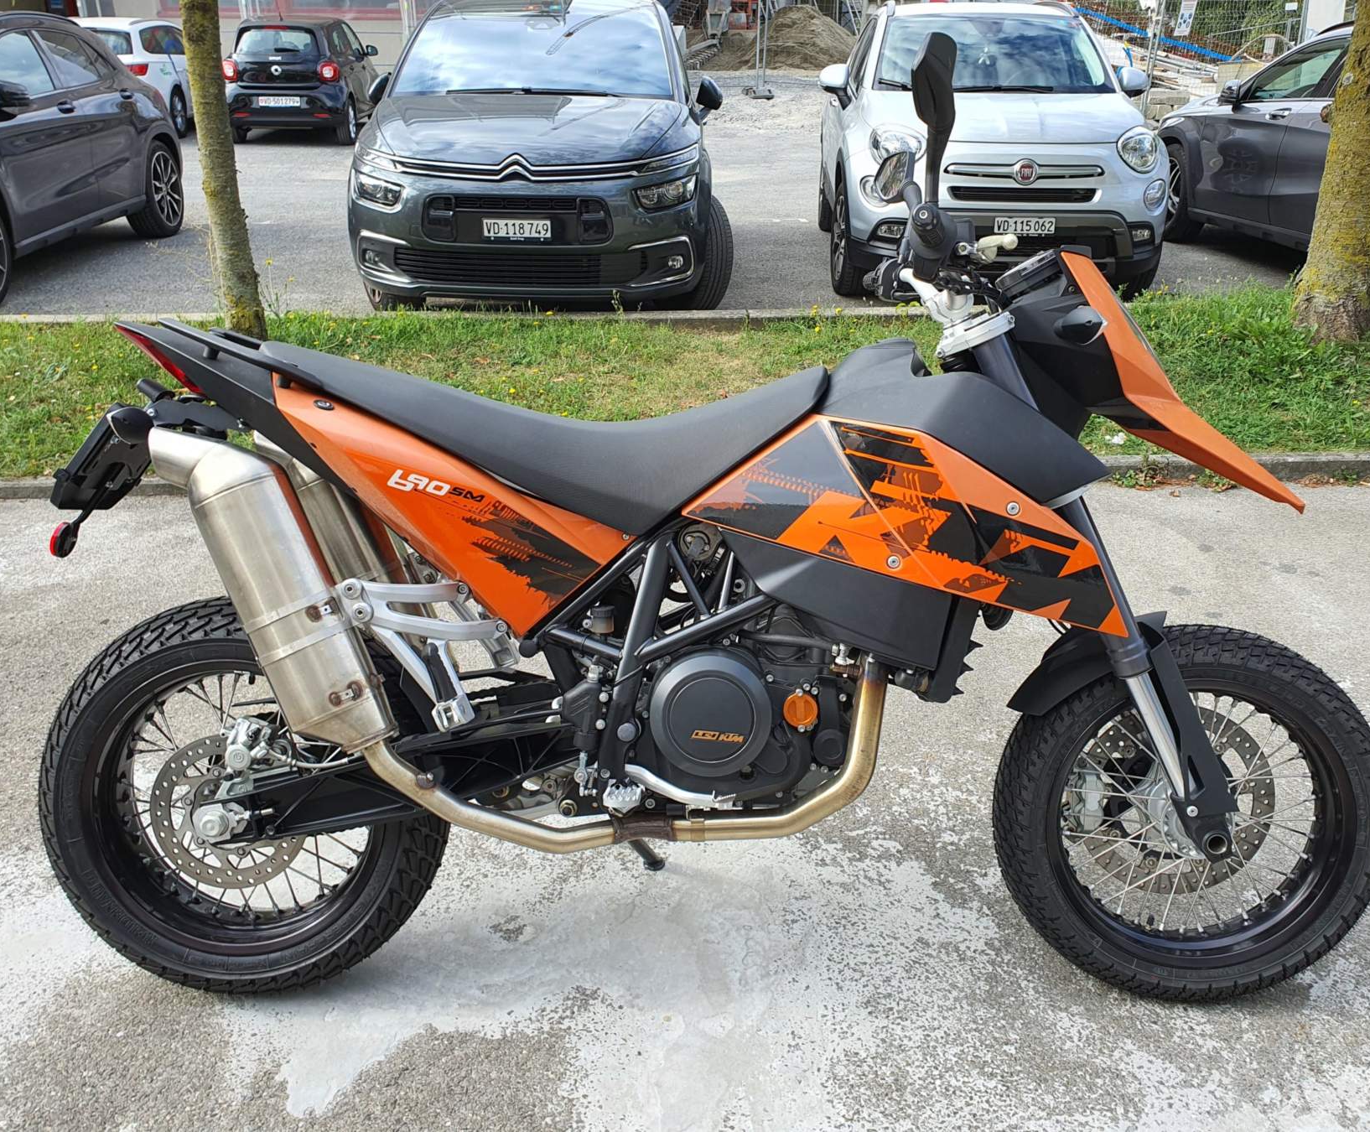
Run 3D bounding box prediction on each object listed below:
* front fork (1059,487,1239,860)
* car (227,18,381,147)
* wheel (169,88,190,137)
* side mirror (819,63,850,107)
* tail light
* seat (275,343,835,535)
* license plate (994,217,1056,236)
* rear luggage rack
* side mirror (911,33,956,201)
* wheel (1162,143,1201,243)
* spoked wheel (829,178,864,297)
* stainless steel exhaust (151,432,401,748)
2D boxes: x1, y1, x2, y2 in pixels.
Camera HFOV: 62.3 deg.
[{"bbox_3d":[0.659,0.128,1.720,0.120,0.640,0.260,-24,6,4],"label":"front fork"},{"bbox_3d":[-5.380,-6.930,16.170,1.665,1.554,3.495,-2,25,-5],"label":"car"},{"bbox_3d":[-6.809,-6.031,15.100,0.215,0.650,0.650,0,25,-1],"label":"wheel"},{"bbox_3d":[0.925,-2.960,6.975,0.220,0.250,0.170,2,25,4],"label":"side mirror"},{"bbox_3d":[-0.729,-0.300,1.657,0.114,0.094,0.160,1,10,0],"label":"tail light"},{"bbox_3d":[-0.205,-0.192,1.670,0.825,0.270,0.260,1,10,0],"label":"seat"},{"bbox_3d":[1.699,-1.698,5.664,0.300,0.080,0.015,2,25,4],"label":"license plate"},{"bbox_3d":[-0.610,-0.295,1.657,0.251,0.050,0.210,23,9,-3],"label":"rear luggage rack"},{"bbox_3d":[0.292,-0.526,1.335,0.065,0.205,0.150,2,8,15],"label":"side mirror"},{"bbox_3d":[3.660,-2.750,8.361,0.235,0.690,0.690,0,25,-1],"label":"wheel"},{"bbox_3d":[0.968,-1.904,6.564,0.220,0.670,0.670,2,25,4],"label":"spoked wheel"},{"bbox_3d":[-0.550,0.022,1.542,0.148,0.498,0.125,-24,9,4],"label":"stainless steel exhaust"}]

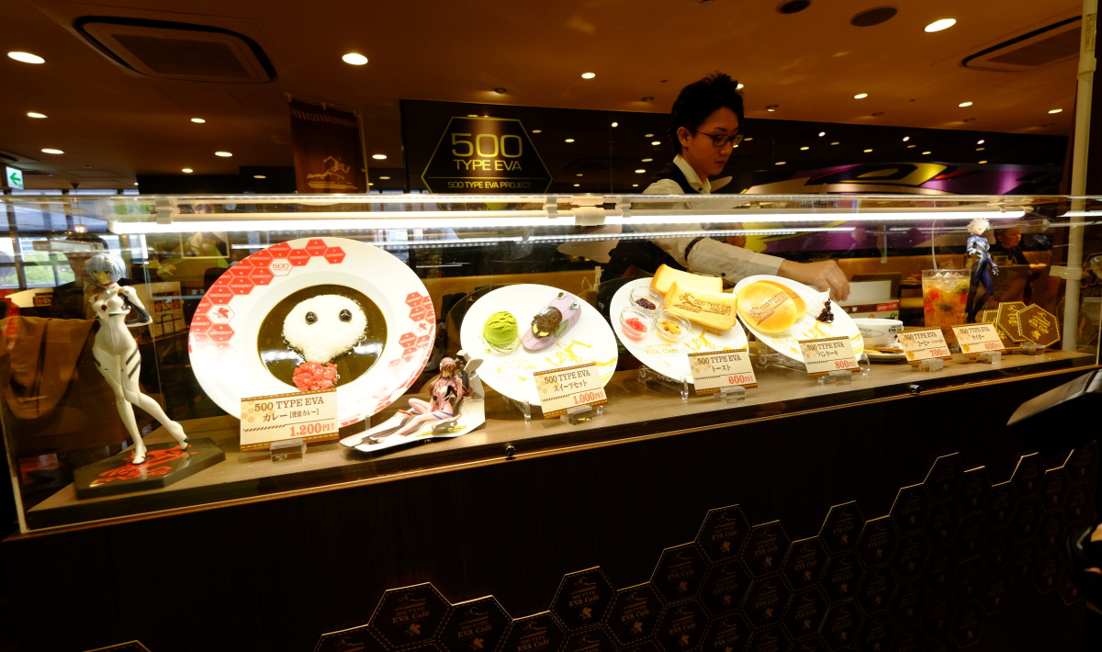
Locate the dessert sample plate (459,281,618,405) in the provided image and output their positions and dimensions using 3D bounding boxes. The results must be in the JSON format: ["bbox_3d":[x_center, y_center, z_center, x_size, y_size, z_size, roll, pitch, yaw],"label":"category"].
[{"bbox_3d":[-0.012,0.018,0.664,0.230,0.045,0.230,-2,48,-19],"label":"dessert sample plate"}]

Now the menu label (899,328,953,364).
[{"bbox_3d":[0.595,0.032,0.730,0.091,0.055,0.004,-5,-17,-16],"label":"menu label"}]

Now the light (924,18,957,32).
[{"bbox_3d":[2.370,-1.836,2.793,0.145,0.030,0.145,-5,7,-16],"label":"light"}]

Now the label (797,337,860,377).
[{"bbox_3d":[0.413,0.046,0.680,0.091,0.055,0.004,-5,-17,-16],"label":"label"}]

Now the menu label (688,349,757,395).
[{"bbox_3d":[0.231,0.061,0.618,0.091,0.055,0.004,-5,-17,-16],"label":"menu label"}]

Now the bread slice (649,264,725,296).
[{"bbox_3d":[0.228,-0.065,0.765,0.105,0.055,0.027,7,-13,-10],"label":"bread slice"}]

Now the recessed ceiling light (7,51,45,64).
[{"bbox_3d":[-3.039,-1.560,2.659,0.145,0.030,0.145,-5,7,-16],"label":"recessed ceiling light"}]

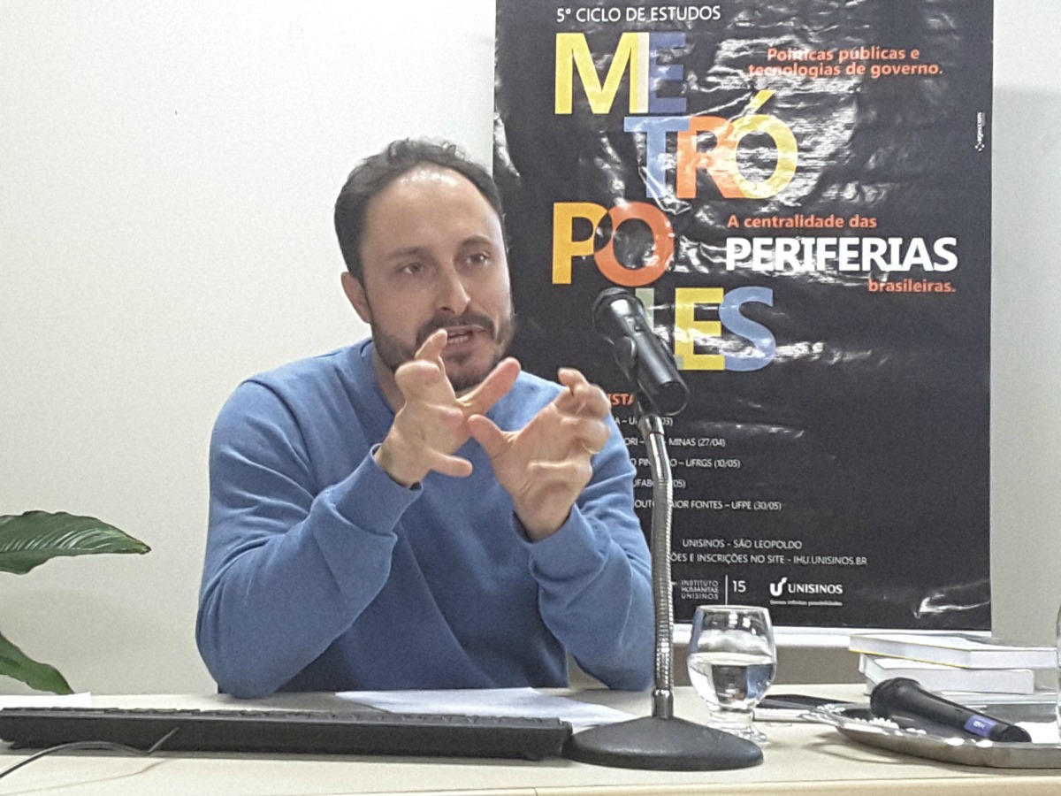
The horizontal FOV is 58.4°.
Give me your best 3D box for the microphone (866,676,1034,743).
[{"bbox_3d":[0.373,0.284,0.861,0.047,0.047,0.153,6,-5,-38],"label":"microphone"}]

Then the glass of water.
[{"bbox_3d":[0.177,0.241,0.839,0.079,0.118,0.079,1,-7,0],"label":"glass of water"}]

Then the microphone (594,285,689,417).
[{"bbox_3d":[0.090,-0.044,0.797,0.052,0.054,0.164,-6,33,-10],"label":"microphone"}]

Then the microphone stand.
[{"bbox_3d":[0.111,0.155,0.781,0.163,0.275,0.168,1,-7,0],"label":"microphone stand"}]

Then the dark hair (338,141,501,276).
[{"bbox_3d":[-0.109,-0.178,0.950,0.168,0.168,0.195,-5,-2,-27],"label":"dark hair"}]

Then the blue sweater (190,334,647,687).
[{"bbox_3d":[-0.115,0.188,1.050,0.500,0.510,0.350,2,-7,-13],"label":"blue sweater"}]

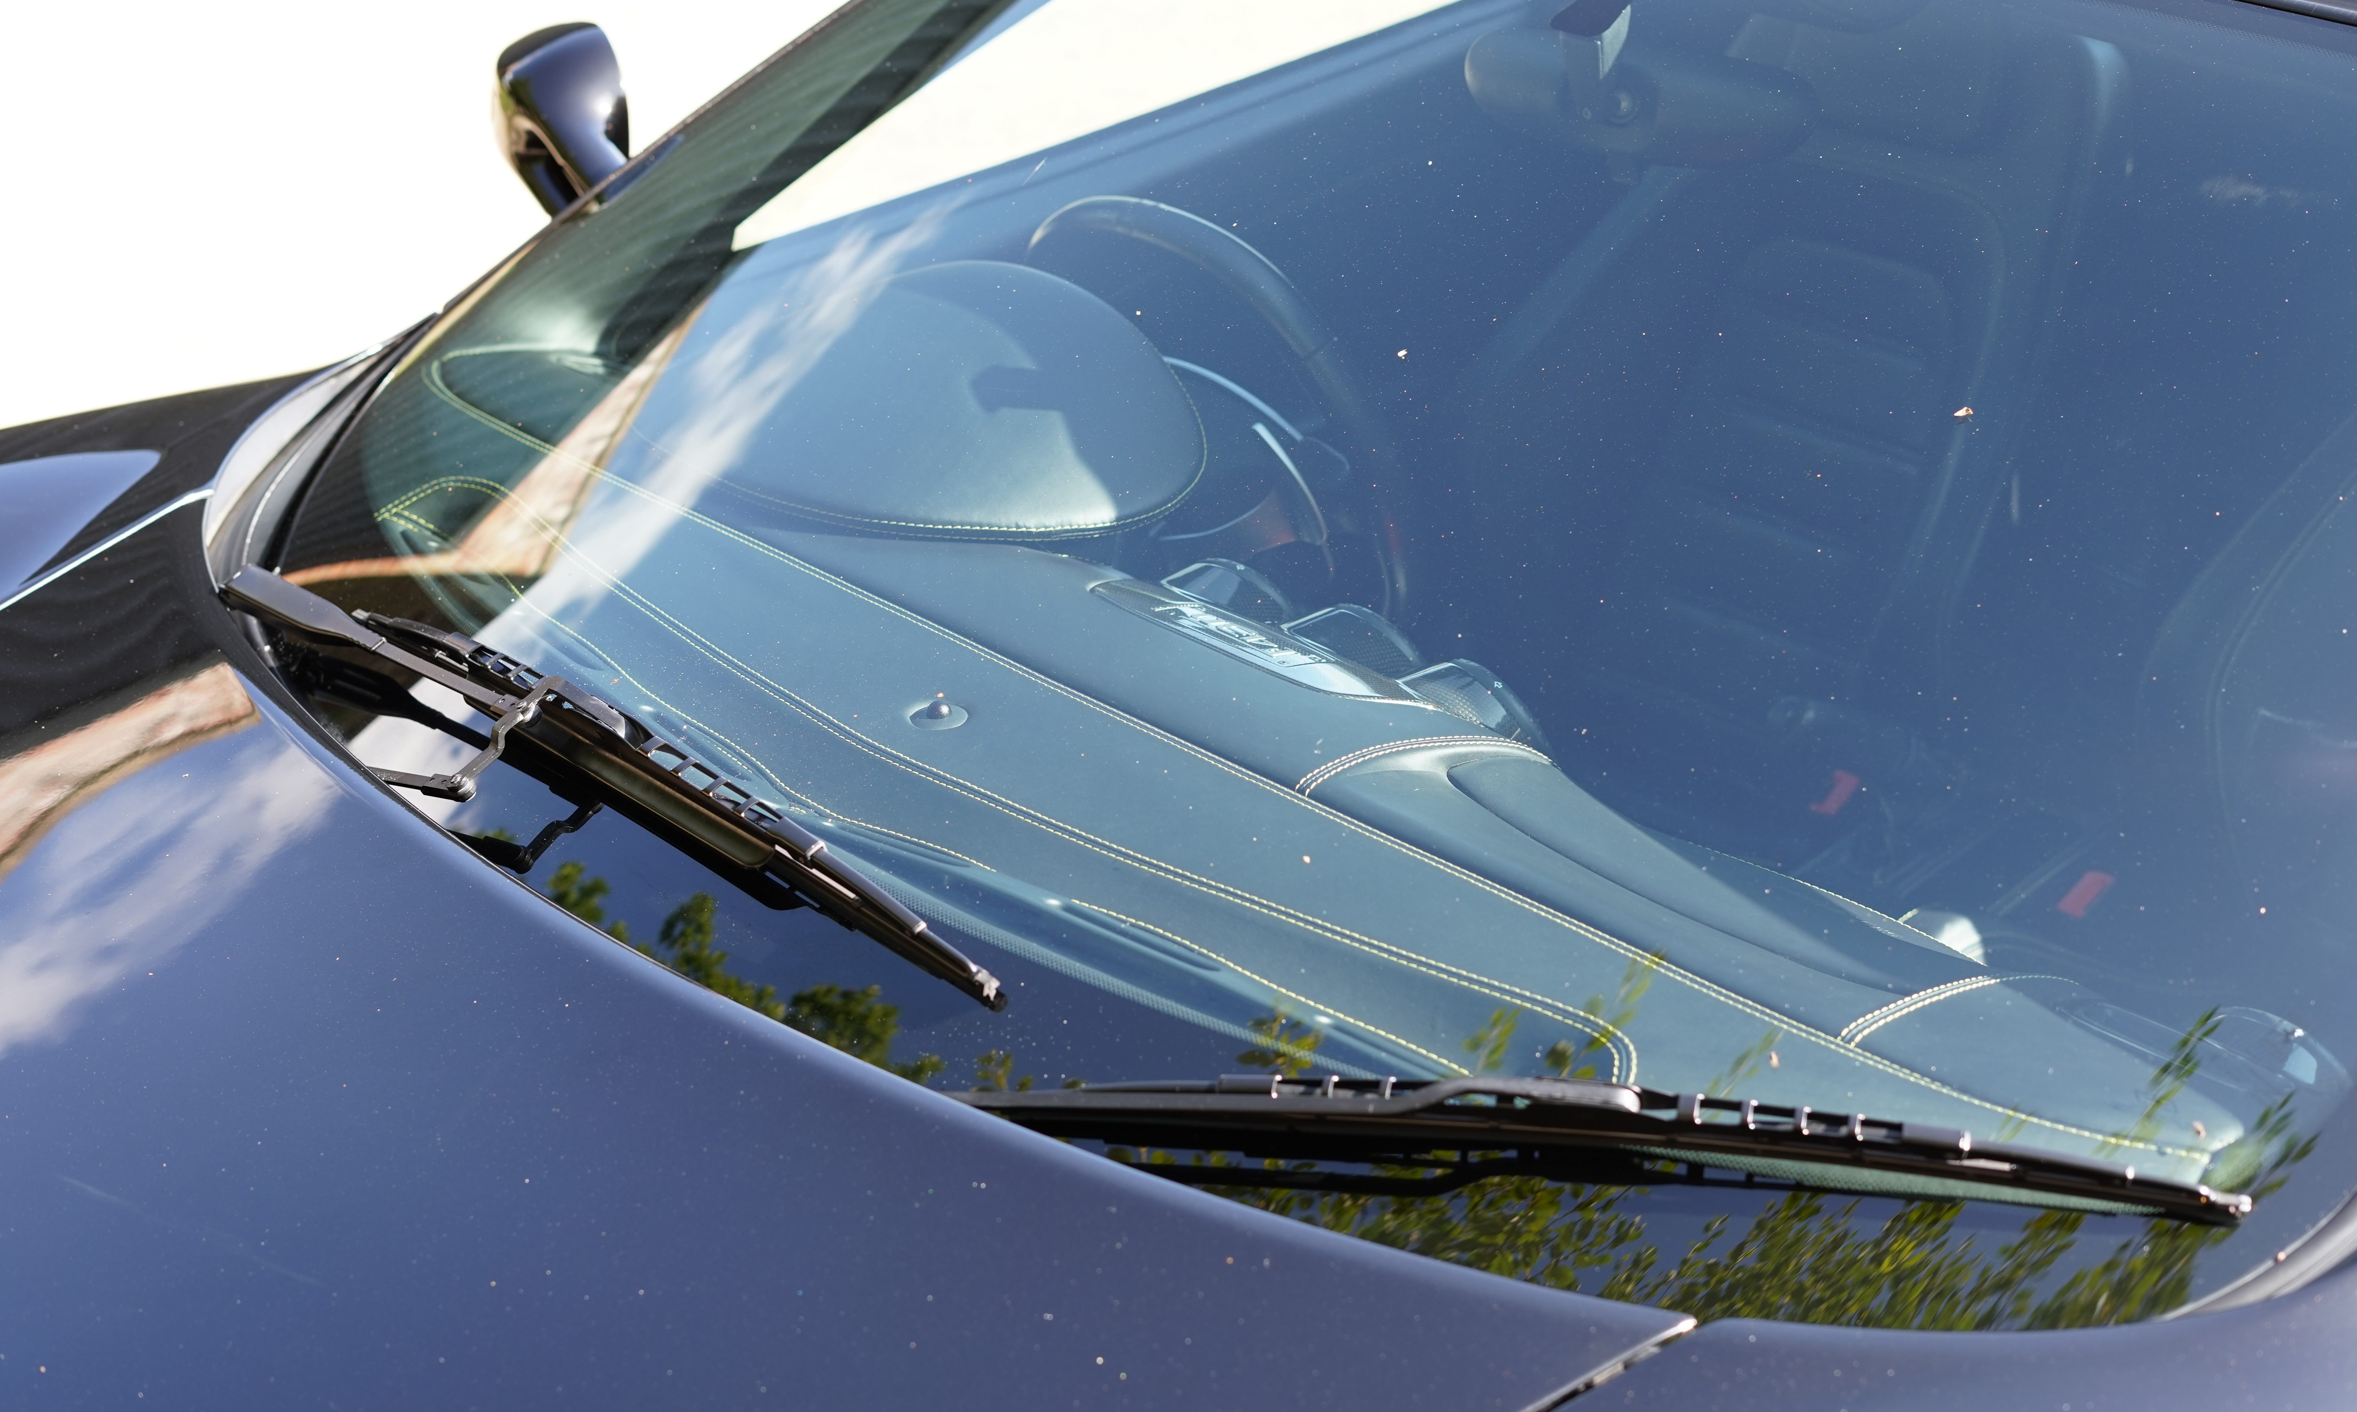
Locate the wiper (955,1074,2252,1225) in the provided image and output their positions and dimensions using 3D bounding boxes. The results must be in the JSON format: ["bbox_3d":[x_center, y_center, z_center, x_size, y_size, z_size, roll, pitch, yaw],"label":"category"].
[{"bbox_3d":[0.166,0.185,1.425,0.600,0.055,0.045,3,52,8],"label":"wiper"}]

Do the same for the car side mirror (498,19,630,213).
[{"bbox_3d":[-0.475,-0.460,2.562,0.110,0.135,0.165,-24,36,-39],"label":"car side mirror"}]

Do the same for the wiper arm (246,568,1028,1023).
[{"bbox_3d":[-0.325,0.035,1.710,0.660,0.055,0.075,24,61,39],"label":"wiper arm"}]

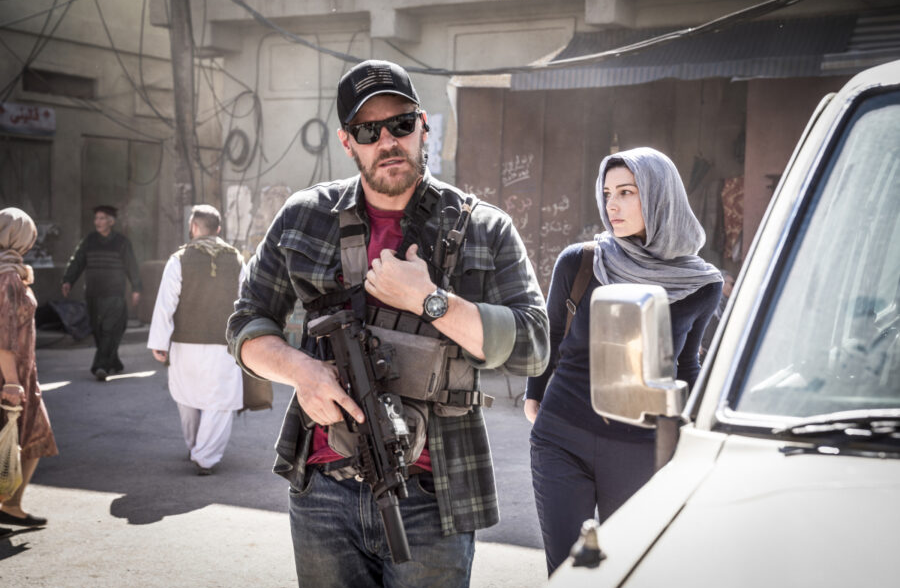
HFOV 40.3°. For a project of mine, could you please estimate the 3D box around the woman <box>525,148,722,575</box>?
[{"bbox_3d":[0.455,0.510,3.220,0.520,1.750,0.350,1,3,11],"label":"woman"}]

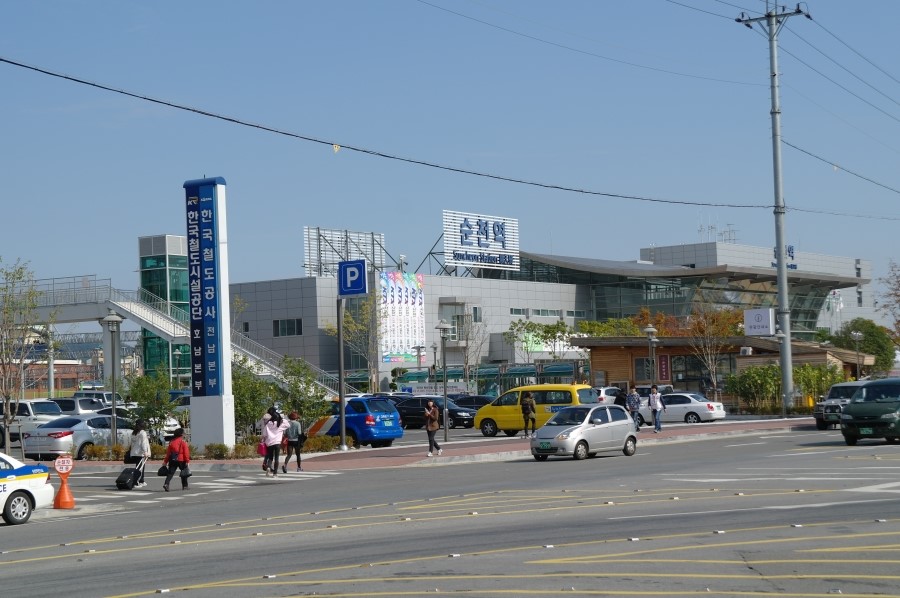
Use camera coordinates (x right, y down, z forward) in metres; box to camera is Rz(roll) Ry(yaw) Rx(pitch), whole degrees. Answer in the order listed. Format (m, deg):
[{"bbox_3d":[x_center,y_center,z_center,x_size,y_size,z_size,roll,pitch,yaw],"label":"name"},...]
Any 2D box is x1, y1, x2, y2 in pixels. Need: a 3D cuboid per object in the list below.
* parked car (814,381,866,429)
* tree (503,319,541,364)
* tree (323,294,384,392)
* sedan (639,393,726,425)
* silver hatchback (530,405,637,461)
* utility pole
[{"bbox_3d":[15.969,4.161,67.831,1.760,1.850,4.350,-5,-4,37],"label":"parked car"},{"bbox_3d":[4.972,4.572,115.000,2.500,6.400,2.500,-2,-3,0],"label":"tree"},{"bbox_3d":[-6.158,3.601,109.985,4.000,7.500,3.700,-2,-3,-3],"label":"tree"},{"bbox_3d":[9.850,4.920,76.300,4.520,1.430,1.730,-4,-4,30],"label":"sedan"},{"bbox_3d":[3.756,3.691,48.061,1.500,1.500,3.500,-5,-4,39],"label":"silver hatchback"},{"bbox_3d":[16.332,-4.287,85.345,3.600,20.200,0.700,-5,-4,38],"label":"utility pole"}]

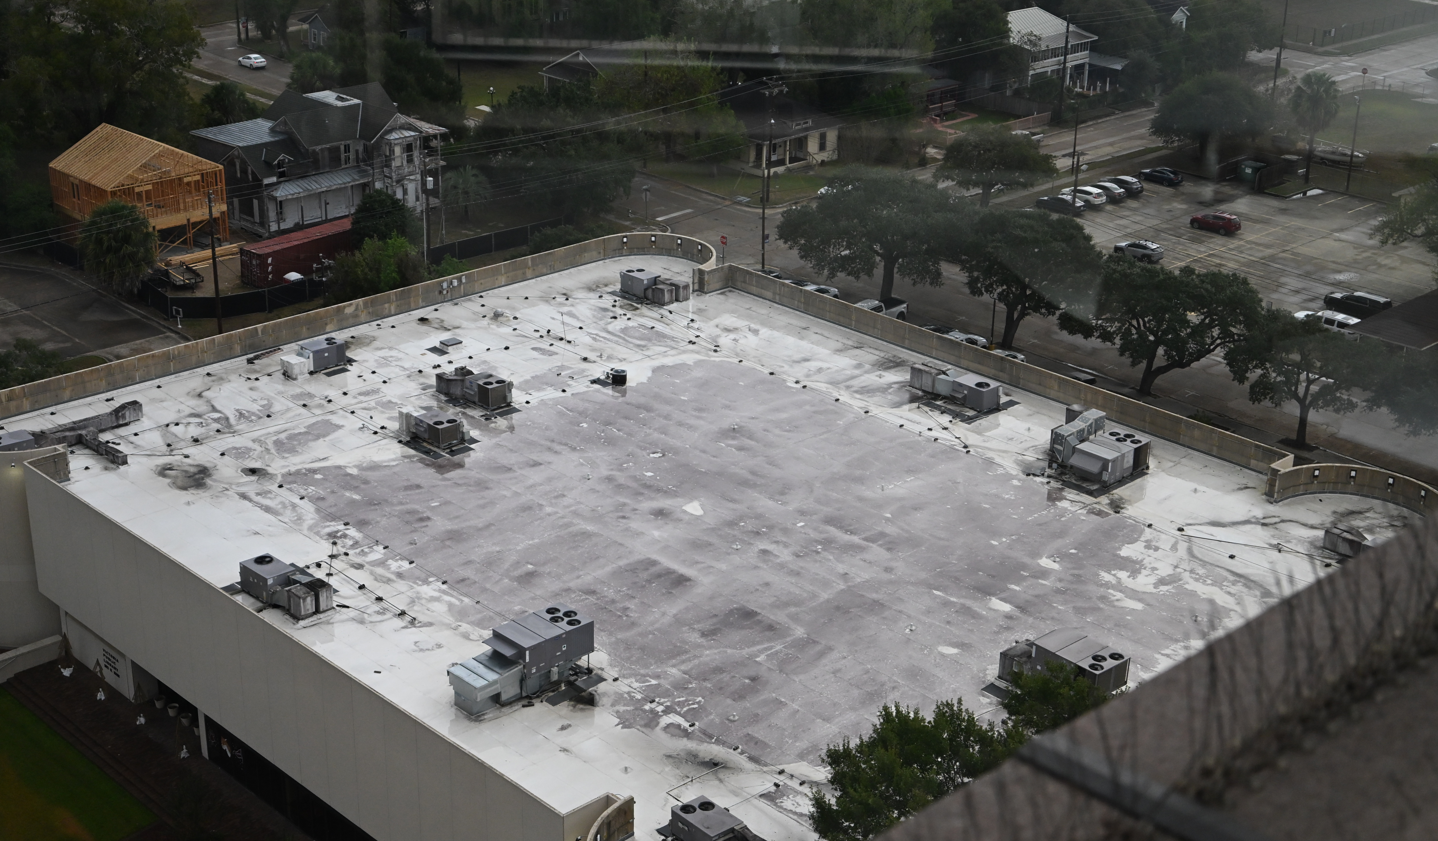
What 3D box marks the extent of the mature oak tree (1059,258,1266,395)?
[{"bbox_3d":[30.467,-6.211,138.153,13.600,9.200,13.600,1,22,0],"label":"mature oak tree"}]

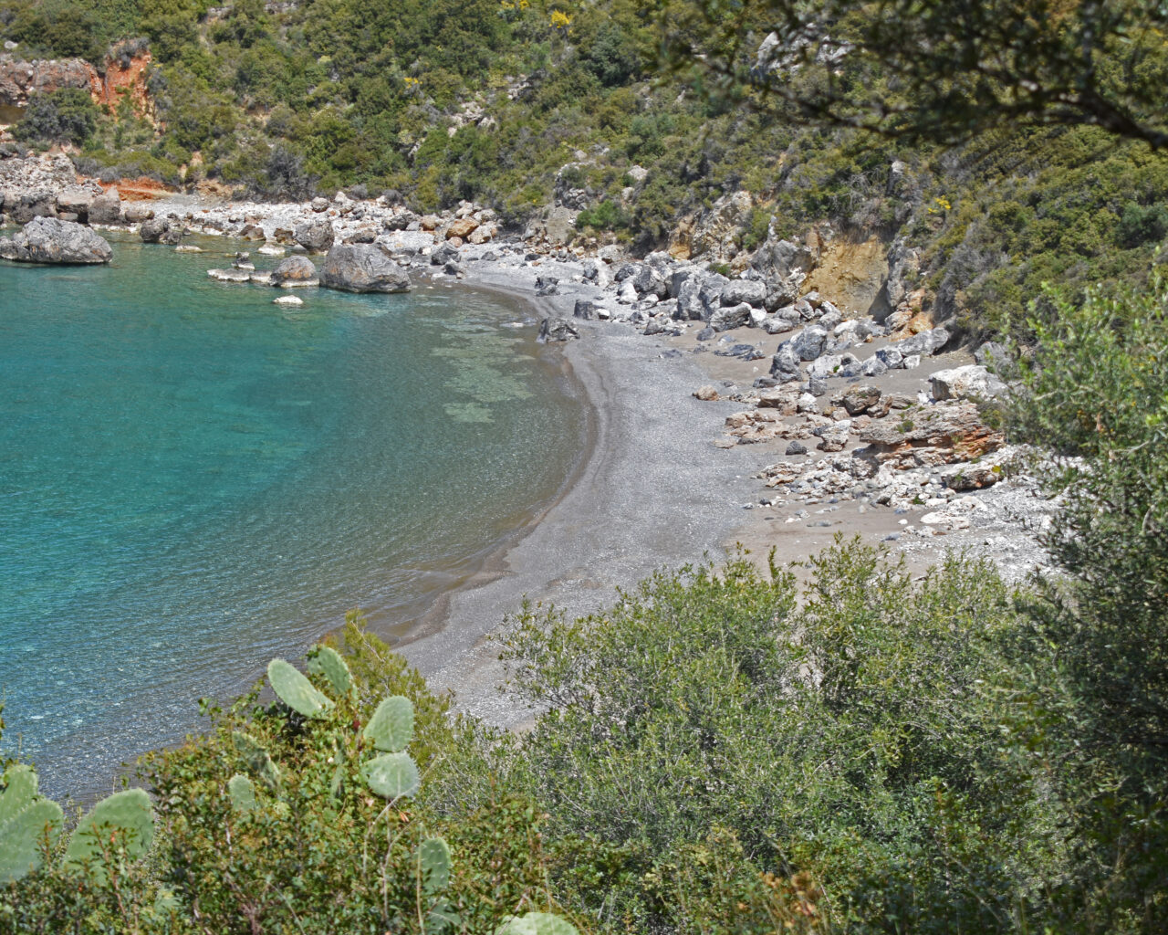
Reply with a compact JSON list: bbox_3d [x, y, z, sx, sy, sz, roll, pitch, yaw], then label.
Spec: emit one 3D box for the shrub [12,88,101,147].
[{"bbox_3d":[-30.886,-20.494,187.000,5.200,3.300,4.200,0,12,0],"label":"shrub"}]

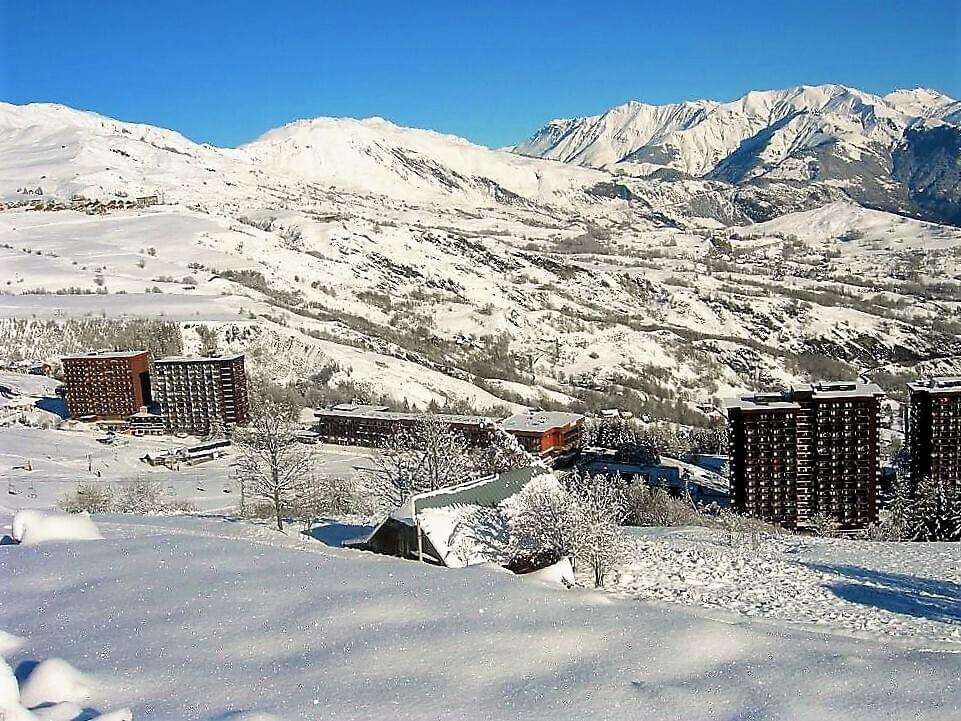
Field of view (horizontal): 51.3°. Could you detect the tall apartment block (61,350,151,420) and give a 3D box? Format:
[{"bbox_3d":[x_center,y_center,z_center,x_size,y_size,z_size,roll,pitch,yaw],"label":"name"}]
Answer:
[{"bbox_3d":[-189.875,12.840,510.724,40.400,31.500,15.200,-2,9,12],"label":"tall apartment block"}]

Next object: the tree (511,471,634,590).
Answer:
[{"bbox_3d":[5.877,11.160,66.000,7.700,7.200,6.600,-4,9,0],"label":"tree"}]

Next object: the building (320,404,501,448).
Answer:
[{"bbox_3d":[-30.430,28.567,411.611,82.000,13.200,14.500,1,10,29],"label":"building"}]

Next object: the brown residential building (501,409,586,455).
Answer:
[{"bbox_3d":[23.726,27.336,378.827,24.000,9.400,31.000,2,10,30],"label":"brown residential building"}]

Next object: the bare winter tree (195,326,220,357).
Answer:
[{"bbox_3d":[-163.882,-10.805,600.000,15.000,20.500,13.500,-4,9,0],"label":"bare winter tree"}]

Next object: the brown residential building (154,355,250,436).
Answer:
[{"bbox_3d":[-137.361,16.826,496.801,41.800,36.500,13.000,-2,9,12],"label":"brown residential building"}]

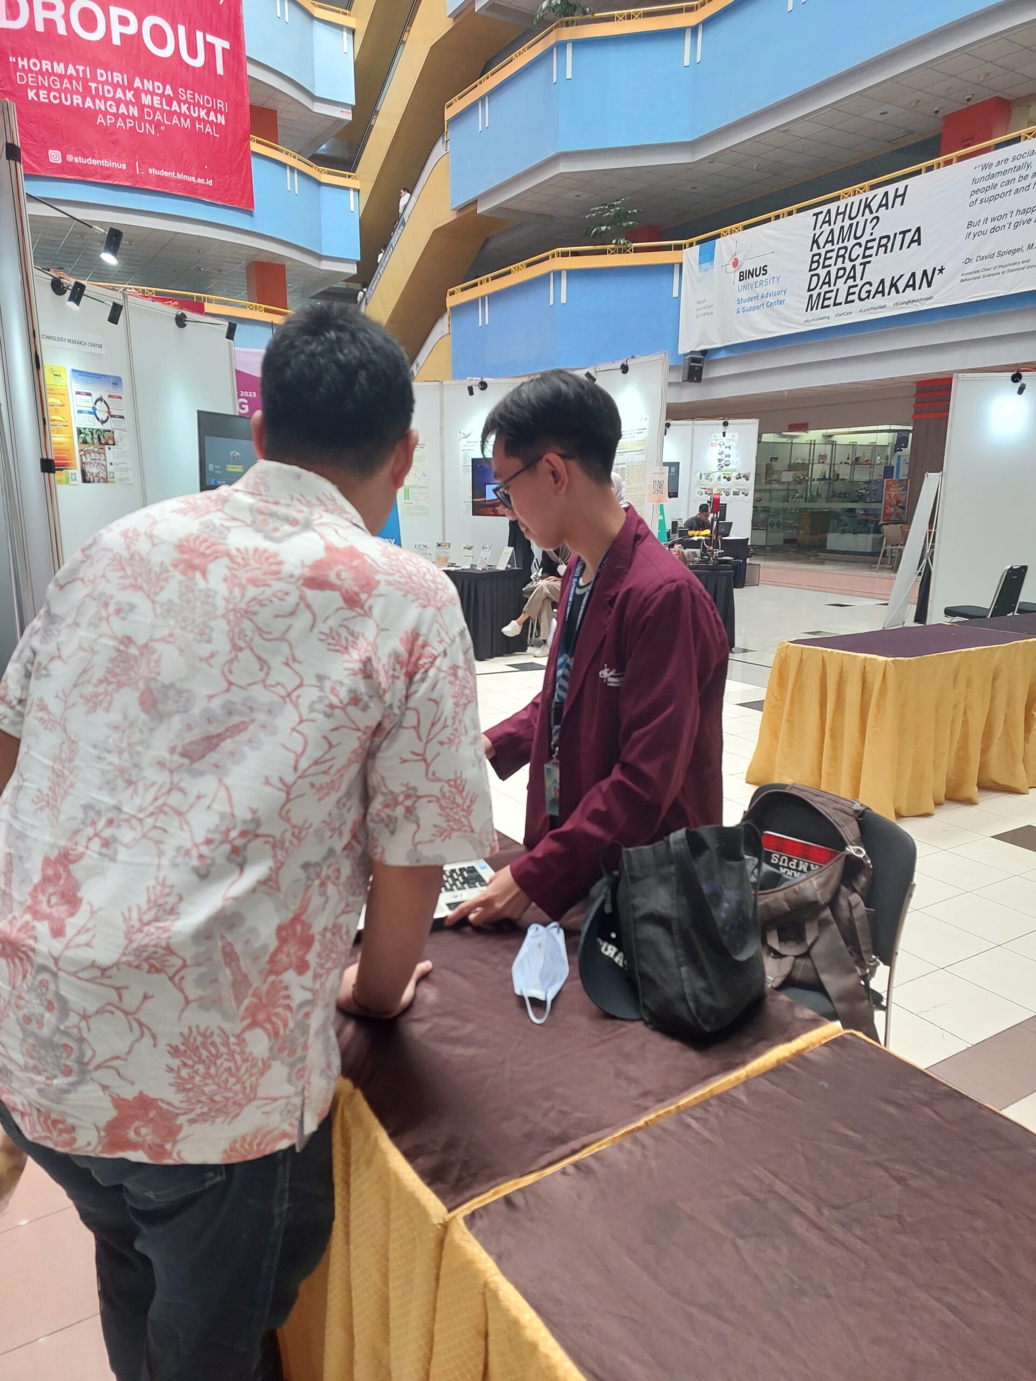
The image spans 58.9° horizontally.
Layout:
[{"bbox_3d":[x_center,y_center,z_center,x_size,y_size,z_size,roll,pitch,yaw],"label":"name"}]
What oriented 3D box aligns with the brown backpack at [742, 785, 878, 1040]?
[{"bbox_3d":[0.644,0.486,2.073,0.230,0.450,0.300,-11,17,-40],"label":"brown backpack"}]

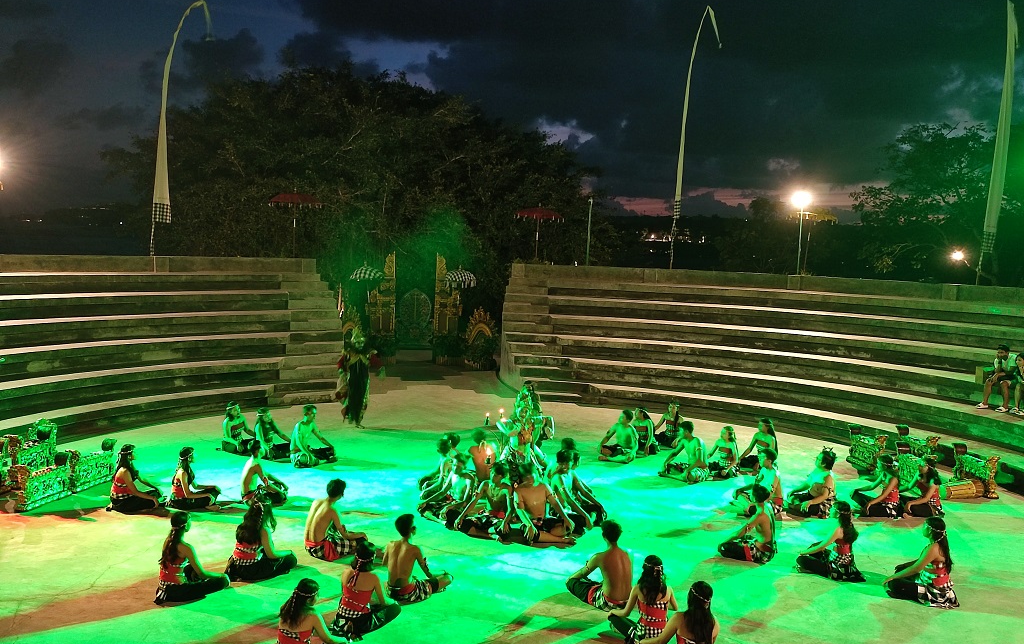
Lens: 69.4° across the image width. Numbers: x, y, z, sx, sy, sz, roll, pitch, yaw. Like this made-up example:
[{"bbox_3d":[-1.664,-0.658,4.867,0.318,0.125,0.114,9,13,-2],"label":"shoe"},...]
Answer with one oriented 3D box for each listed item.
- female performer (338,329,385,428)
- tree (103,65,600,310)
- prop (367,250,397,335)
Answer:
[{"bbox_3d":[-2.631,1.010,12.981,0.760,1.690,0.500,0,7,-18],"label":"female performer"},{"bbox_3d":[-6.077,-4.752,28.000,17.600,9.600,14.500,1,7,-8],"label":"tree"},{"bbox_3d":[-3.616,-0.719,20.443,0.800,2.400,0.320,2,7,-4],"label":"prop"}]

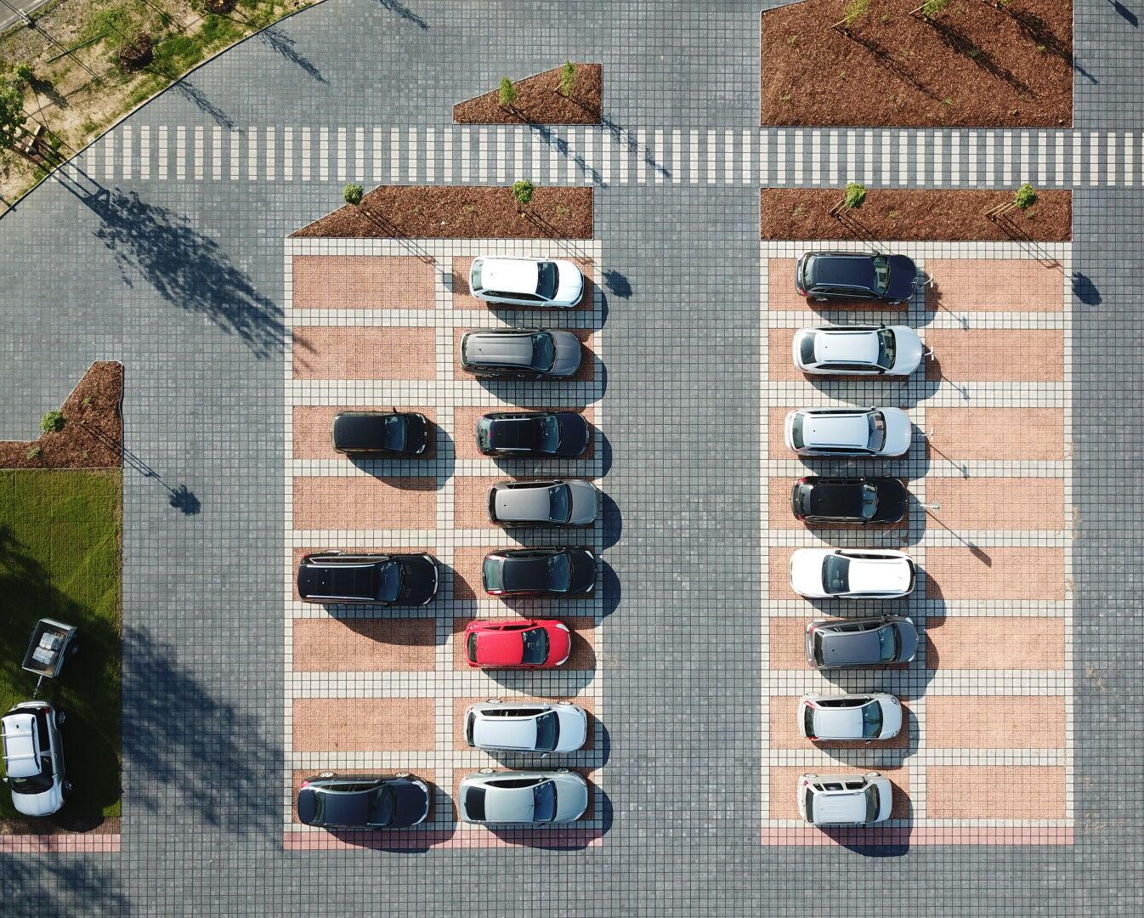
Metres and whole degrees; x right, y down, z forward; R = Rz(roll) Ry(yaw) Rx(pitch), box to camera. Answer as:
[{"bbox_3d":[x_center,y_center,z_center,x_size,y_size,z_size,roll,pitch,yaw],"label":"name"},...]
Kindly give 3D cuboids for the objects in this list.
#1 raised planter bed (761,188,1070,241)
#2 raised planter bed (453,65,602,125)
[{"bbox_3d":[13.143,-9.284,35.019,11.960,0.150,1.930,0,90,-1],"label":"raised planter bed"},{"bbox_3d":[-1.664,-13.787,34.804,5.670,0.170,2.317,0,90,-1],"label":"raised planter bed"}]

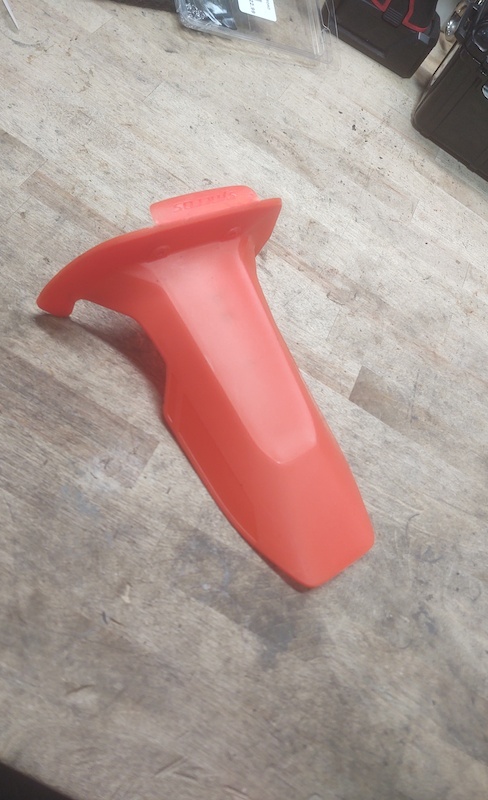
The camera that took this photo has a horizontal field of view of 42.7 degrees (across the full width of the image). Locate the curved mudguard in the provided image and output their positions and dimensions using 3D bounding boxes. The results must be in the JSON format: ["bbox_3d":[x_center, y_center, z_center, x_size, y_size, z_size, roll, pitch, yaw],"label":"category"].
[{"bbox_3d":[0.019,-0.011,0.433,0.206,0.100,0.268,-24,76,-33],"label":"curved mudguard"}]

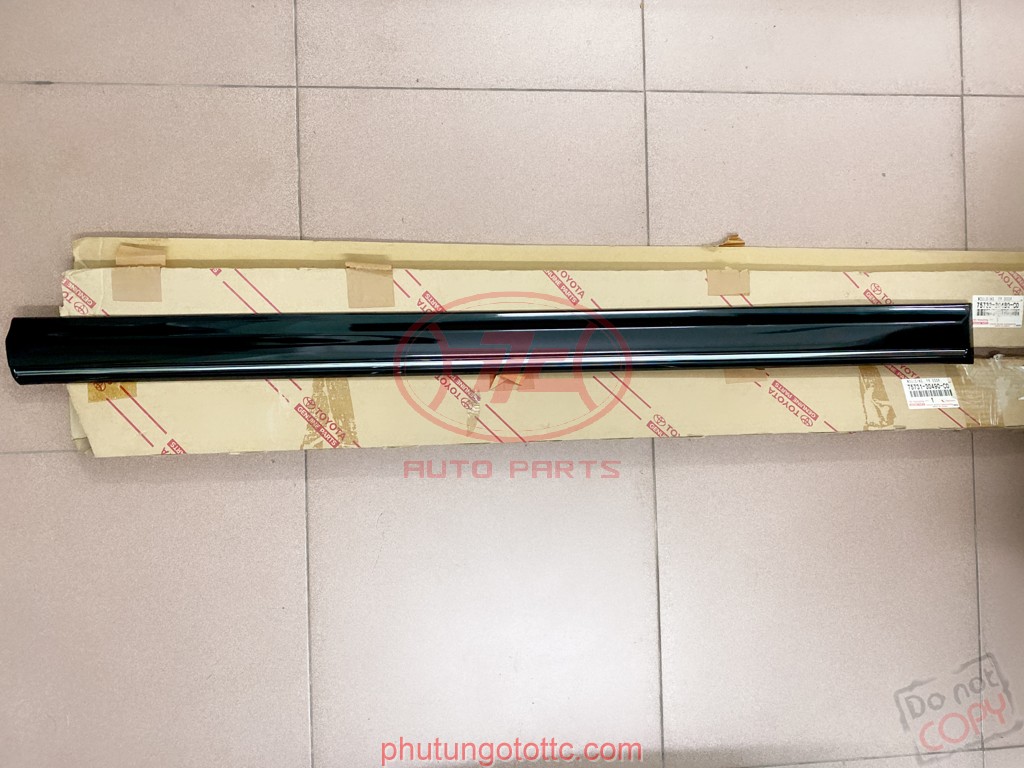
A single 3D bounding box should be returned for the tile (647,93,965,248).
[{"bbox_3d":[0.360,-0.149,0.930,0.398,0.010,0.398,-1,89,-6],"label":"tile"}]

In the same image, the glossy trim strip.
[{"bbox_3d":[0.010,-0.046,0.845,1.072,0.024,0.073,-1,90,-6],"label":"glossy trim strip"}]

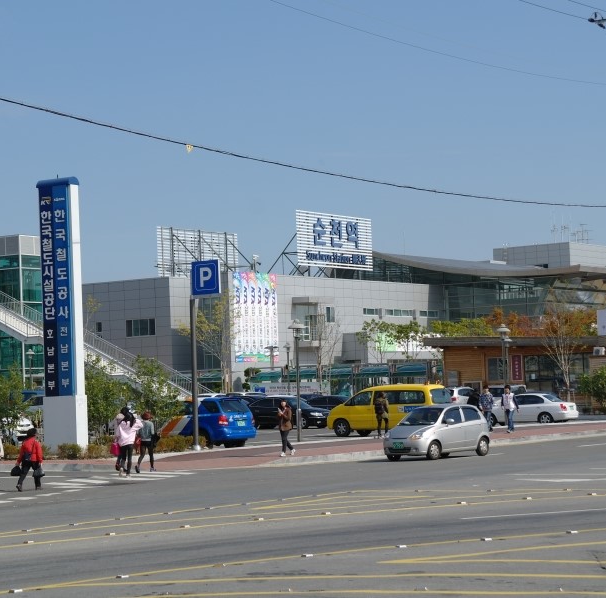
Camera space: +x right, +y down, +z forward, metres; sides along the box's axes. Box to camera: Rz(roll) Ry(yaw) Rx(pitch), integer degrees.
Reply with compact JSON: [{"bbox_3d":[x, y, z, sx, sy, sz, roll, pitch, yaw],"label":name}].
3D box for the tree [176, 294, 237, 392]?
[{"bbox_3d":[-6.158,3.601,109.985,4.000,7.500,3.700,-2,-3,-3],"label":"tree"}]

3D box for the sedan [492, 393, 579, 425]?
[{"bbox_3d":[9.850,4.920,76.300,4.520,1.430,1.730,-4,-4,30],"label":"sedan"}]

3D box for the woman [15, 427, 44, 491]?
[{"bbox_3d":[-6.508,3.777,40.866,0.600,1.520,0.520,-4,-4,30],"label":"woman"}]

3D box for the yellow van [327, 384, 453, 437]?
[{"bbox_3d":[3.170,4.180,64.700,4.850,1.940,1.820,-4,-4,34],"label":"yellow van"}]

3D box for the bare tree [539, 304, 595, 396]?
[{"bbox_3d":[14.742,3.294,96.938,3.200,6.100,3.100,-3,-3,8],"label":"bare tree"}]

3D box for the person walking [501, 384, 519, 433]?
[{"bbox_3d":[7.747,4.129,64.654,0.600,1.760,0.420,-3,-3,20],"label":"person walking"}]

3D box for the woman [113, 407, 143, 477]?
[{"bbox_3d":[-4.081,3.344,40.300,0.600,1.660,0.500,-4,-3,25],"label":"woman"}]

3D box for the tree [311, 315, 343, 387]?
[{"bbox_3d":[1.594,4.254,115.942,2.150,6.500,2.100,-2,-3,1],"label":"tree"}]

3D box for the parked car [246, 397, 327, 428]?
[{"bbox_3d":[-0.641,5.967,90.409,4.750,1.680,1.840,-4,-4,32],"label":"parked car"}]

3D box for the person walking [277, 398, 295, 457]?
[{"bbox_3d":[-0.461,3.735,49.700,0.460,1.630,0.460,-4,-4,37],"label":"person walking"}]

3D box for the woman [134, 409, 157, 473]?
[{"bbox_3d":[-4.169,3.762,45.469,0.520,1.640,0.460,-4,-4,30],"label":"woman"}]

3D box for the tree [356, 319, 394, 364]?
[{"bbox_3d":[4.972,4.572,115.000,2.500,6.400,2.500,-2,-3,0],"label":"tree"}]

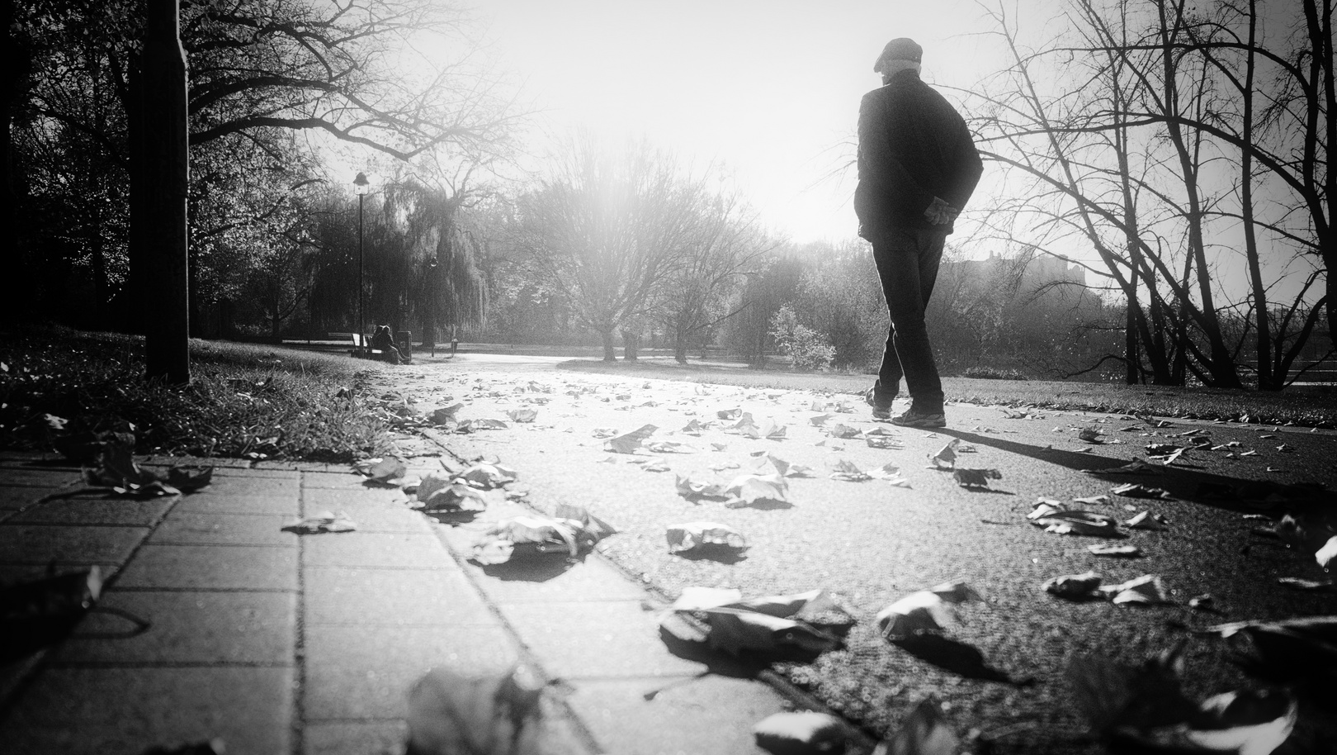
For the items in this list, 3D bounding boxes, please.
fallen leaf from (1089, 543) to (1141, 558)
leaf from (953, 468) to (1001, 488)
[{"bbox_3d":[0.667,0.256,1.498,0.078,0.012,0.055,1,1,24],"label":"fallen leaf"},{"bbox_3d":[0.610,0.198,1.980,0.092,0.032,0.060,2,1,17],"label":"leaf"}]

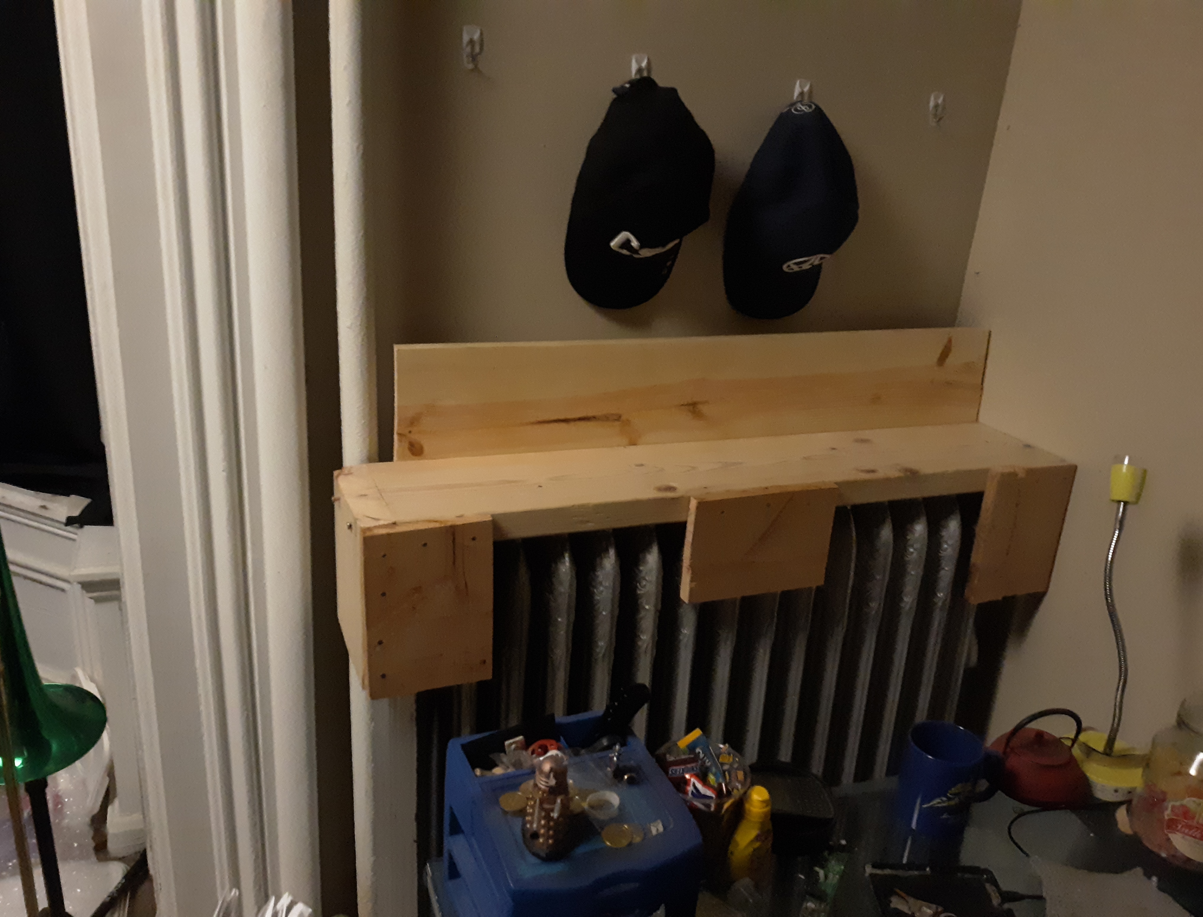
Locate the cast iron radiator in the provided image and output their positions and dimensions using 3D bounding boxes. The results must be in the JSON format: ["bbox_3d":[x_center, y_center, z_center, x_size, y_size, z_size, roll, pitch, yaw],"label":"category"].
[{"bbox_3d":[0.131,0.472,1.522,0.890,0.890,0.180,-4,21,-21],"label":"cast iron radiator"}]

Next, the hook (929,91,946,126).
[{"bbox_3d":[0.501,-0.523,1.479,0.022,0.049,0.018,-4,21,-21],"label":"hook"}]

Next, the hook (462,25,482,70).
[{"bbox_3d":[-0.159,-0.503,1.211,0.022,0.050,0.018,-4,21,-21],"label":"hook"}]

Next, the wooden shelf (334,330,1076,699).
[{"bbox_3d":[0.173,0.034,1.365,1.029,0.362,0.227,-4,21,-21],"label":"wooden shelf"}]

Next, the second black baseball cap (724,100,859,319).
[{"bbox_3d":[0.272,-0.342,1.391,0.170,0.288,0.120,-1,20,-22],"label":"second black baseball cap"}]

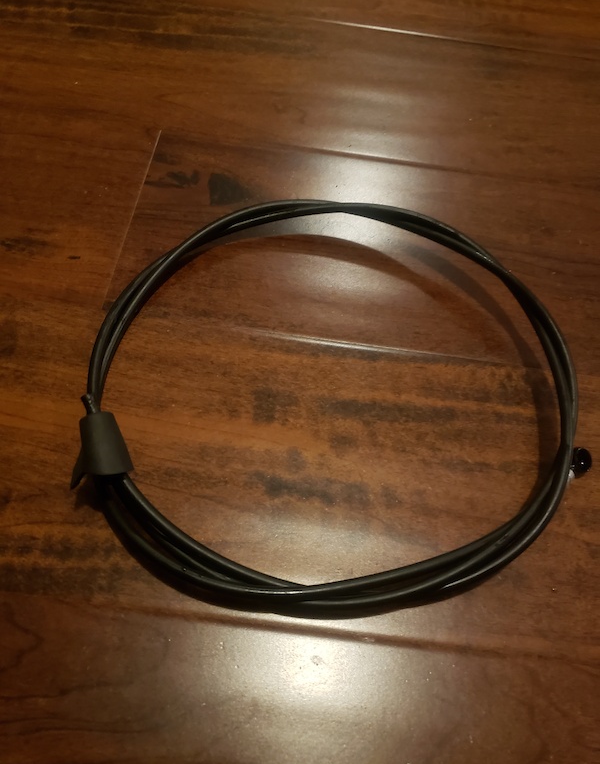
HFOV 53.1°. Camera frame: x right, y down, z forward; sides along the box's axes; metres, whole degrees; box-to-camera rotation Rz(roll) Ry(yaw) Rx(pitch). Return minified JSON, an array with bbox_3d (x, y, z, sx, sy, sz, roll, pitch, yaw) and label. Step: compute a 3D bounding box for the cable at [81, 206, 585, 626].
[{"bbox_3d":[0.019,-0.004,0.258,0.207,0.029,0.195,2,61,-4],"label":"cable"}]

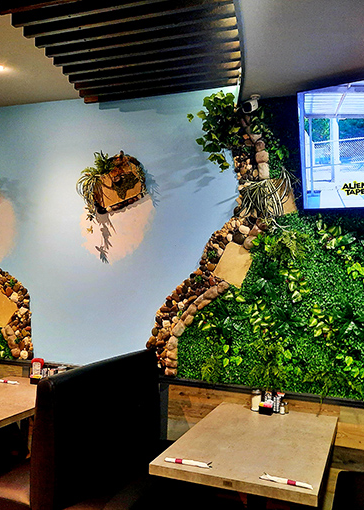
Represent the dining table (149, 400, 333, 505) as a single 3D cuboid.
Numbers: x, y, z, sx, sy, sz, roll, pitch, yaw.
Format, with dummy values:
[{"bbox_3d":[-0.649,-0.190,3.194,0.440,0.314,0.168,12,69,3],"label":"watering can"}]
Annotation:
[{"bbox_3d":[0.413,1.385,2.696,0.760,0.760,1.225,1,-2,21],"label":"dining table"}]

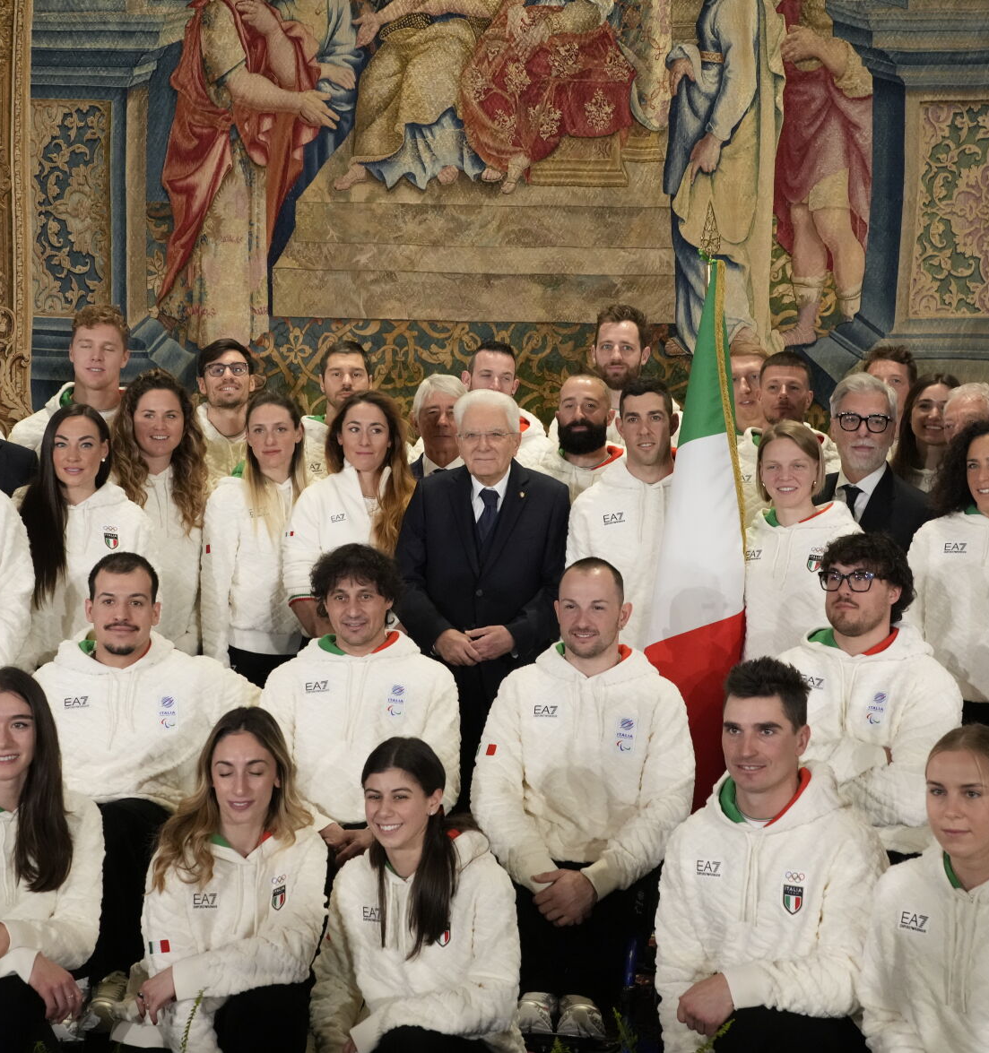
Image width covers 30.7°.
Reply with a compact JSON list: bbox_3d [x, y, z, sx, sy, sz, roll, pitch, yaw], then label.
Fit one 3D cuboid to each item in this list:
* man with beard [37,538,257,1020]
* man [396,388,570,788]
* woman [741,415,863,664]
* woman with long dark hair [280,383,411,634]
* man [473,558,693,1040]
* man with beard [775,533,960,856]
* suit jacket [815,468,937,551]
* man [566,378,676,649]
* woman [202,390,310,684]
[{"bbox_3d":[-0.870,0.616,4.440,0.570,1.100,0.720,0,4,-11],"label":"man with beard"},{"bbox_3d":[-0.029,0.478,4.920,0.490,1.710,0.330,1,4,0],"label":"man"},{"bbox_3d":[0.806,0.530,5.042,0.450,1.660,0.320,1,4,6],"label":"woman"},{"bbox_3d":[-0.406,0.463,5.120,0.470,1.700,0.330,-2,5,-30],"label":"woman with long dark hair"},{"bbox_3d":[0.189,0.623,4.260,0.540,1.070,0.700,1,4,7],"label":"man"},{"bbox_3d":[0.902,0.622,4.360,0.560,1.190,0.700,2,4,16],"label":"man with beard"},{"bbox_3d":[1.027,0.202,5.050,0.530,0.770,0.320,2,4,16],"label":"suit jacket"},{"bbox_3d":[0.429,0.456,5.100,0.500,1.740,0.330,1,4,7],"label":"man"},{"bbox_3d":[-0.661,0.452,5.220,0.470,1.700,0.320,-1,5,-25],"label":"woman"}]

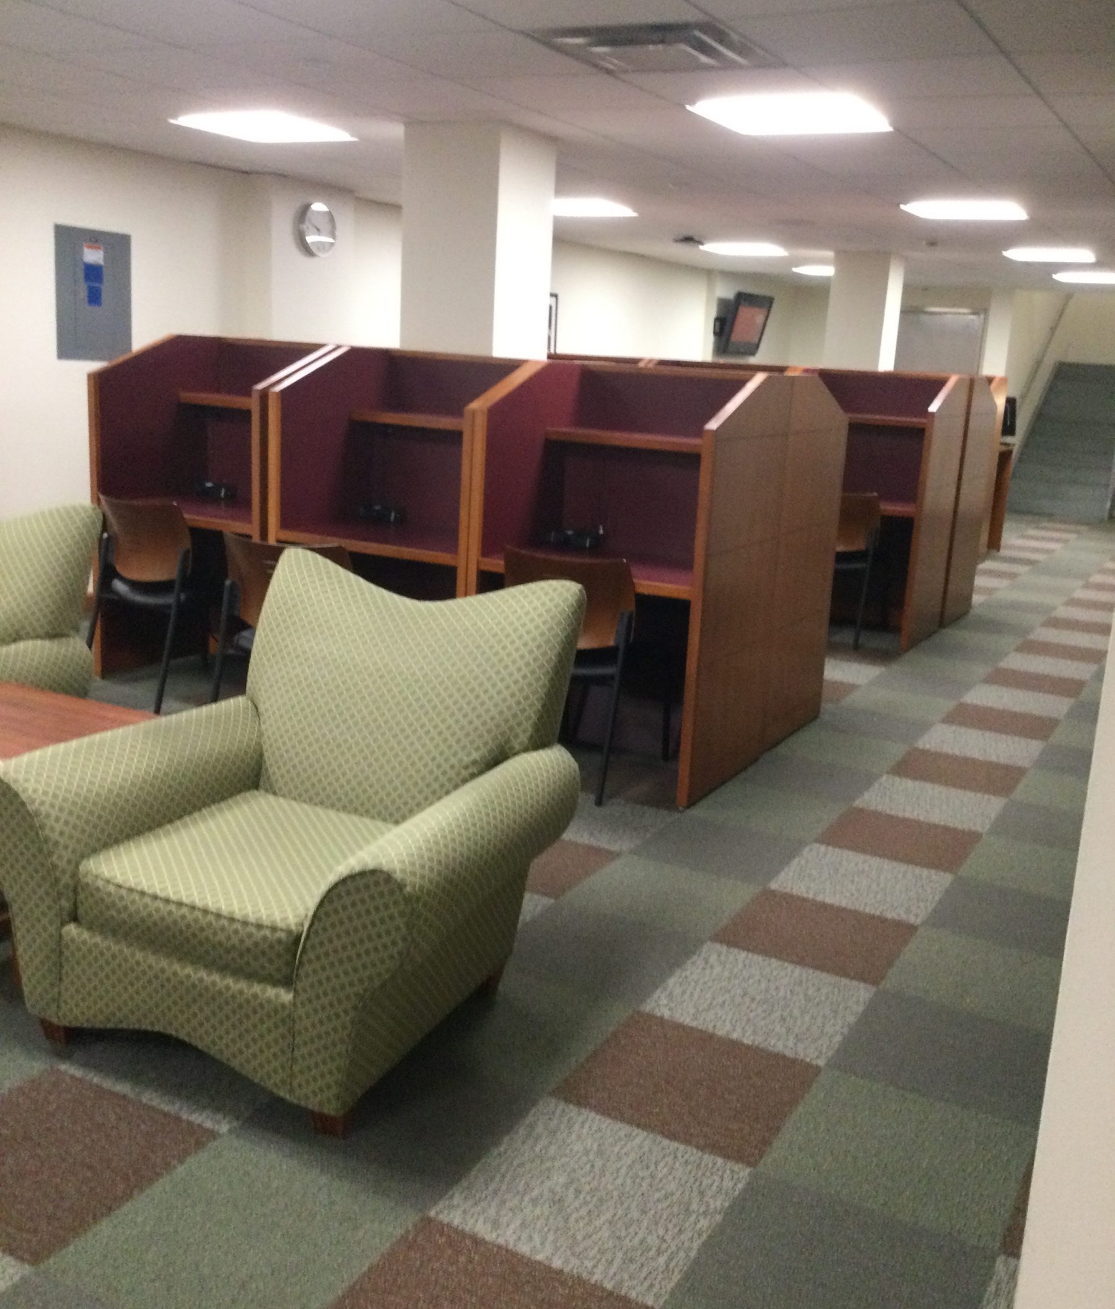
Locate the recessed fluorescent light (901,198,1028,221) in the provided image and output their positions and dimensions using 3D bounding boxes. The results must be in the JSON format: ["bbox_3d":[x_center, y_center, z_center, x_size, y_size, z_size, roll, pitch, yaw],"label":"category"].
[{"bbox_3d":[2.352,-2.576,7.691,0.610,0.070,0.610,10,15,27],"label":"recessed fluorescent light"}]

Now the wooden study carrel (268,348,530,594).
[{"bbox_3d":[-0.557,-0.472,5.447,0.920,1.490,0.780,10,15,27],"label":"wooden study carrel"}]

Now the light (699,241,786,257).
[{"bbox_3d":[1.599,-3.471,11.404,0.610,0.070,0.610,10,15,27],"label":"light"}]

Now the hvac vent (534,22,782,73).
[{"bbox_3d":[0.291,-1.841,4.043,0.600,0.060,0.600,10,15,27],"label":"hvac vent"}]

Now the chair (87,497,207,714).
[{"bbox_3d":[-1.665,-0.259,5.666,0.510,0.850,0.580,9,14,25],"label":"chair"}]

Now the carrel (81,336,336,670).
[{"bbox_3d":[-1.444,-0.625,5.968,0.960,1.500,0.800,10,15,27],"label":"carrel"}]

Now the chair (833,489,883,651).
[{"bbox_3d":[1.595,-0.532,7.684,0.510,0.850,0.580,8,14,20],"label":"chair"}]

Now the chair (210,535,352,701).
[{"bbox_3d":[-0.872,-0.025,4.852,0.510,0.850,0.580,8,14,18],"label":"chair"}]

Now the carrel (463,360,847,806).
[{"bbox_3d":[0.435,-0.393,5.386,0.960,1.500,1.500,10,15,27],"label":"carrel"}]

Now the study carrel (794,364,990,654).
[{"bbox_3d":[1.975,-0.958,8.180,0.960,1.500,1.560,10,15,27],"label":"study carrel"}]

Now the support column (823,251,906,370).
[{"bbox_3d":[2.525,-2.126,11.282,0.460,2.430,0.460,10,15,27],"label":"support column"}]

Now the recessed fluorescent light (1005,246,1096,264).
[{"bbox_3d":[3.809,-3.102,10.295,0.610,0.070,0.610,10,15,27],"label":"recessed fluorescent light"}]

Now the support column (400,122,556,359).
[{"bbox_3d":[-0.389,-1.085,6.032,0.480,2.440,0.490,10,15,27],"label":"support column"}]

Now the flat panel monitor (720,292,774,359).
[{"bbox_3d":[2.000,-3.491,14.064,0.100,0.620,1.000,19,18,24],"label":"flat panel monitor"}]

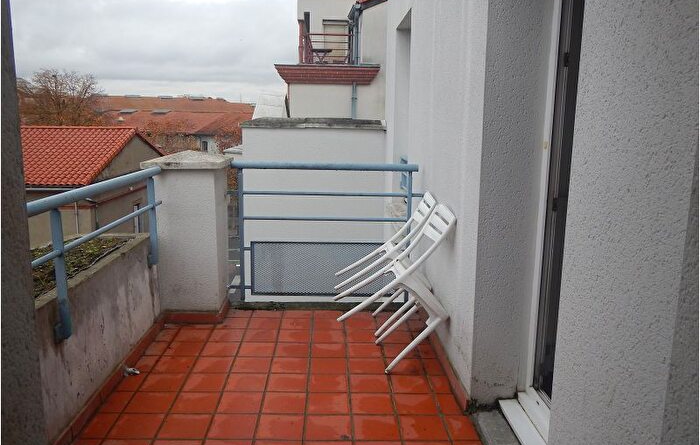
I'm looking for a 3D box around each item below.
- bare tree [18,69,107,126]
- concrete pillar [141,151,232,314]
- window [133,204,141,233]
[{"bbox_3d":[-21.409,-7.215,42.366,7.000,9.000,6.600,1,11,-2],"label":"bare tree"},{"bbox_3d":[-1.039,0.068,3.744,0.485,1.080,0.480,1,11,-2],"label":"concrete pillar"},{"bbox_3d":[-9.390,-0.107,24.877,0.200,1.450,1.050,1,11,-2],"label":"window"}]

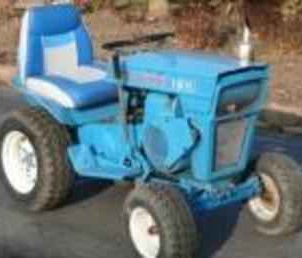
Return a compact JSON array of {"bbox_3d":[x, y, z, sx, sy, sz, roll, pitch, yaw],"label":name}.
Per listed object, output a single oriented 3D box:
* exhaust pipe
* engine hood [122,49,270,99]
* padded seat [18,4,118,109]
[{"bbox_3d":[0.435,-0.400,3.846,0.065,0.230,0.065,-1,13,0],"label":"exhaust pipe"},{"bbox_3d":[0.205,-0.272,4.031,0.340,0.170,0.690,-12,15,-39],"label":"engine hood"},{"bbox_3d":[-0.431,-0.425,4.768,0.470,0.510,0.500,-12,17,-39],"label":"padded seat"}]

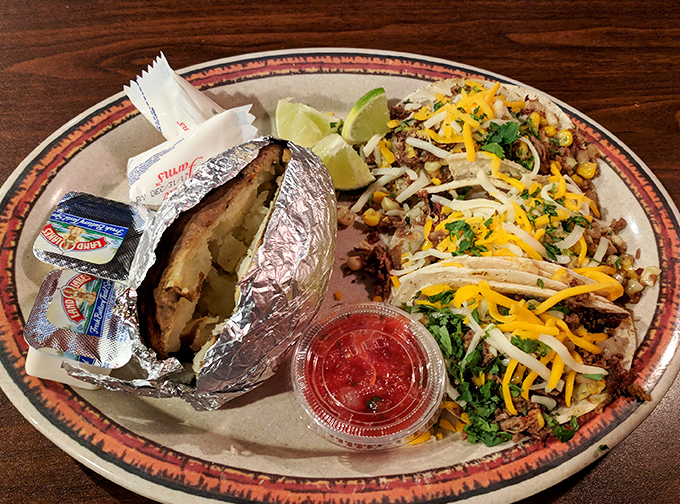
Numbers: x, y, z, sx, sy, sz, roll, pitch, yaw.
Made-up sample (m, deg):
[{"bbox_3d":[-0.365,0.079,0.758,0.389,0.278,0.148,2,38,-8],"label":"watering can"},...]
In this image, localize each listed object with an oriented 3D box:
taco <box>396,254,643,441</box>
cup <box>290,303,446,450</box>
[{"bbox_3d":[0.077,0.049,0.230,0.105,0.035,0.064,5,55,3],"label":"taco"},{"bbox_3d":[0.012,0.059,0.225,0.064,0.032,0.064,0,55,0],"label":"cup"}]

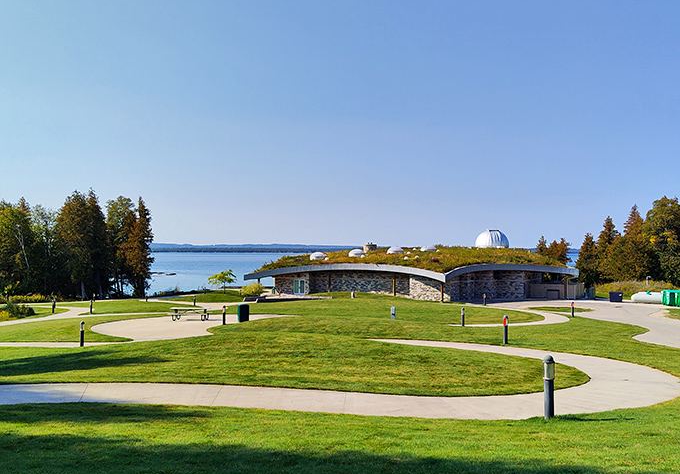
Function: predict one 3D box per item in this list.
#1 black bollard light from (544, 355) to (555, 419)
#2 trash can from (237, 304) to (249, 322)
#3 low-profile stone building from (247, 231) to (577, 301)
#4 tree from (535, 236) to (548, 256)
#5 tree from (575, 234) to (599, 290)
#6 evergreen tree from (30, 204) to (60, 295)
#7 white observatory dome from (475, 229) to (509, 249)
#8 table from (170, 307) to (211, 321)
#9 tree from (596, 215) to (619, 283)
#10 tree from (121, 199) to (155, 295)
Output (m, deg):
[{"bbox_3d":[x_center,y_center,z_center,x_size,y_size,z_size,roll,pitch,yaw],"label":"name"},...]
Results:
[{"bbox_3d":[3.535,2.538,8.950,0.190,1.070,0.190,0,-2,0],"label":"black bollard light"},{"bbox_3d":[-5.683,4.506,31.300,0.560,1.060,0.560,1,-2,-24],"label":"trash can"},{"bbox_3d":[7.600,4.386,69.000,42.000,6.400,26.000,0,-2,10],"label":"low-profile stone building"},{"bbox_3d":[31.991,4.038,84.000,2.700,8.240,2.700,0,-2,0],"label":"tree"},{"bbox_3d":[31.667,3.141,68.000,3.300,7.440,3.300,0,-2,0],"label":"tree"},{"bbox_3d":[-41.643,2.050,75.000,4.600,13.570,4.600,0,-2,0],"label":"evergreen tree"},{"bbox_3d":[22.565,0.510,79.000,5.000,3.300,5.000,0,-2,12],"label":"white observatory dome"},{"bbox_3d":[-9.257,4.762,32.800,2.400,0.770,1.550,0,-2,-2],"label":"table"},{"bbox_3d":[35.502,1.980,70.000,3.700,9.370,3.700,0,-2,0],"label":"tree"},{"bbox_3d":[-29.779,1.507,78.000,5.000,14.930,5.000,0,-2,0],"label":"tree"}]

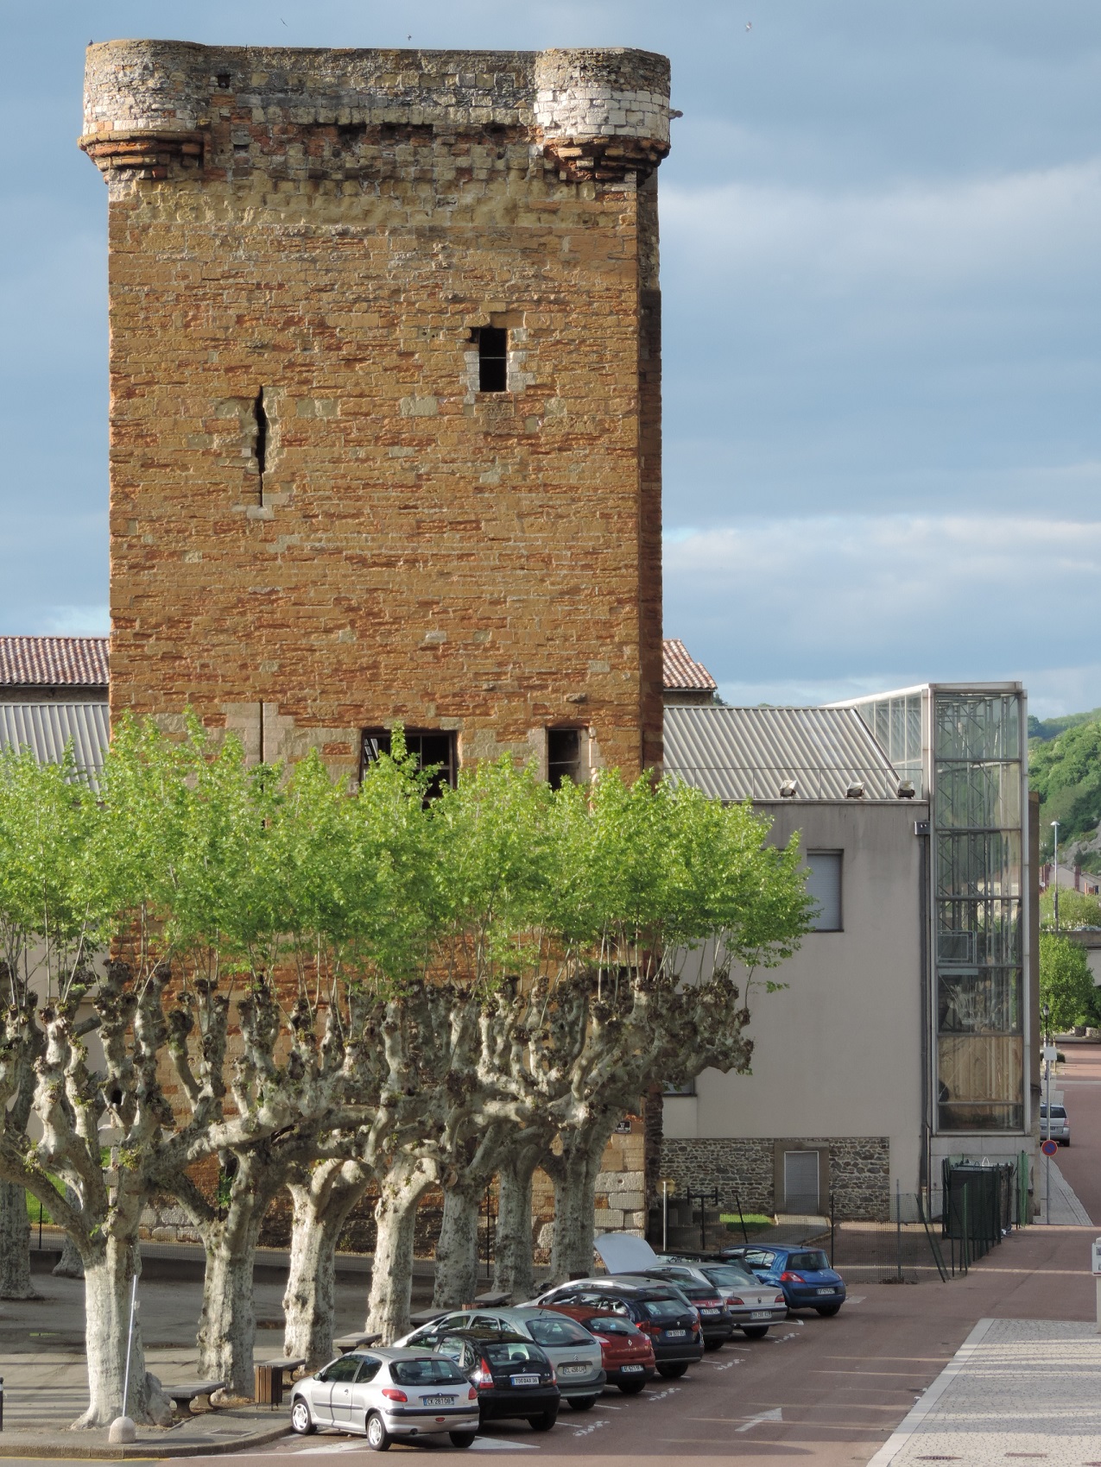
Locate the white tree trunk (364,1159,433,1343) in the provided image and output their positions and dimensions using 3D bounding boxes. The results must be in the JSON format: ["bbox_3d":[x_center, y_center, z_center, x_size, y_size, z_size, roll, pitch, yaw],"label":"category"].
[{"bbox_3d":[-2.930,9.978,97.884,1.250,3.500,1.100,0,-3,0],"label":"white tree trunk"}]

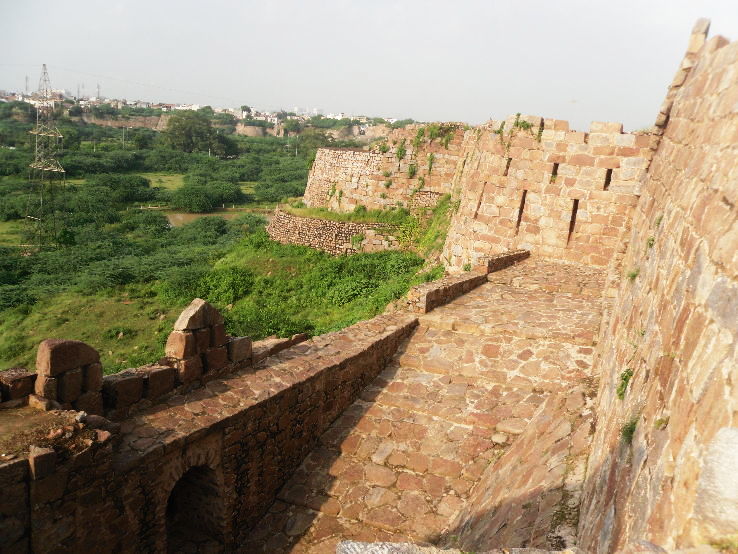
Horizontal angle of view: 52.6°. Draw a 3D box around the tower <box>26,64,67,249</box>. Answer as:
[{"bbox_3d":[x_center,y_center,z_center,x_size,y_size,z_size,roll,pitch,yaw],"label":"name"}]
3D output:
[{"bbox_3d":[-52.406,-19.114,120.028,8.000,29.200,4.200,9,13,21],"label":"tower"}]

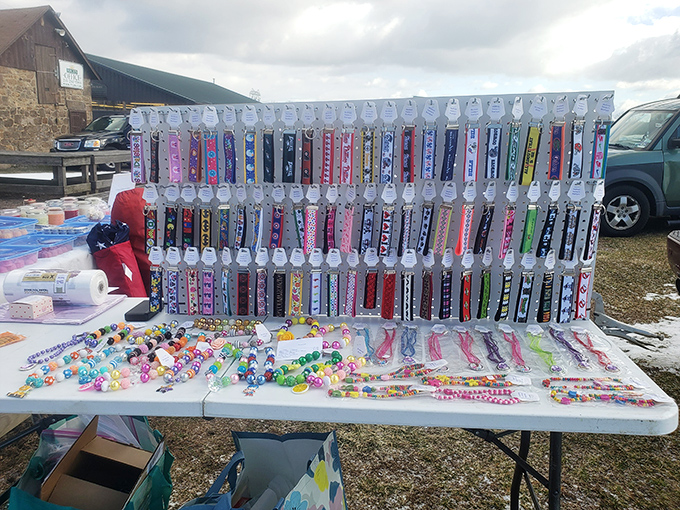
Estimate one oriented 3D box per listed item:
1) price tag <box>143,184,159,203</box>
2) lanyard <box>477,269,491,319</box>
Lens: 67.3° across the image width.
[{"bbox_3d":[-0.526,-0.170,1.425,0.043,0.053,0.005,1,15,-10],"label":"price tag"},{"bbox_3d":[0.389,0.106,1.379,0.032,0.134,0.012,-7,16,-28],"label":"lanyard"}]

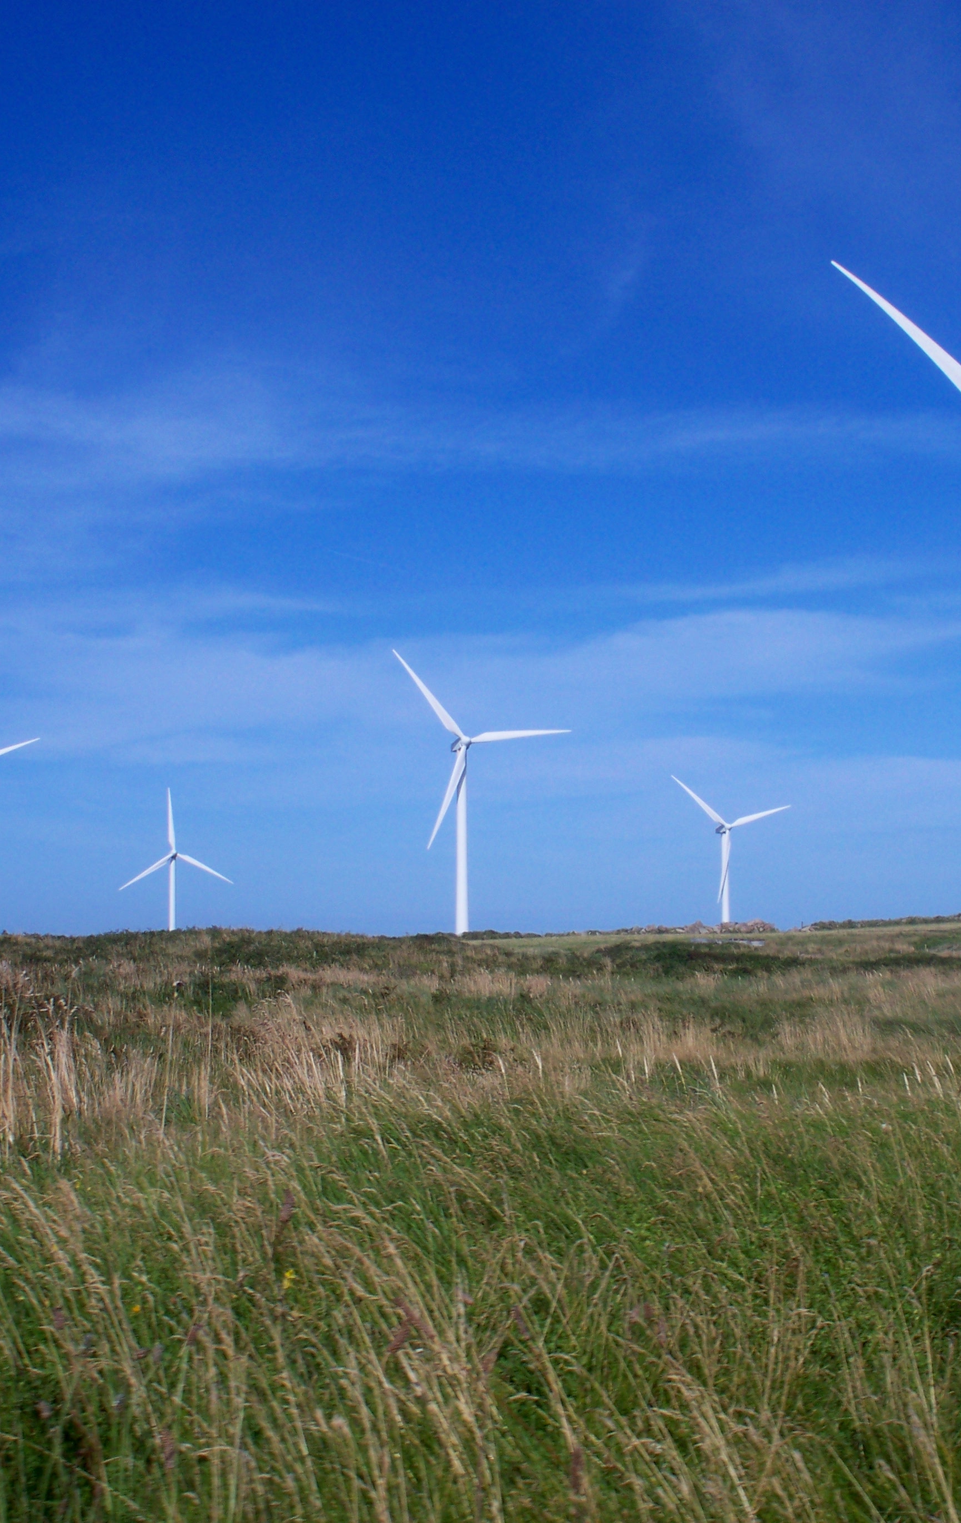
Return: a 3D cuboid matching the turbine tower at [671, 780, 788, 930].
[{"bbox_3d":[84.790,36.460,689.180,43.950,62.740,9.860,1,-5,-20],"label":"turbine tower"}]

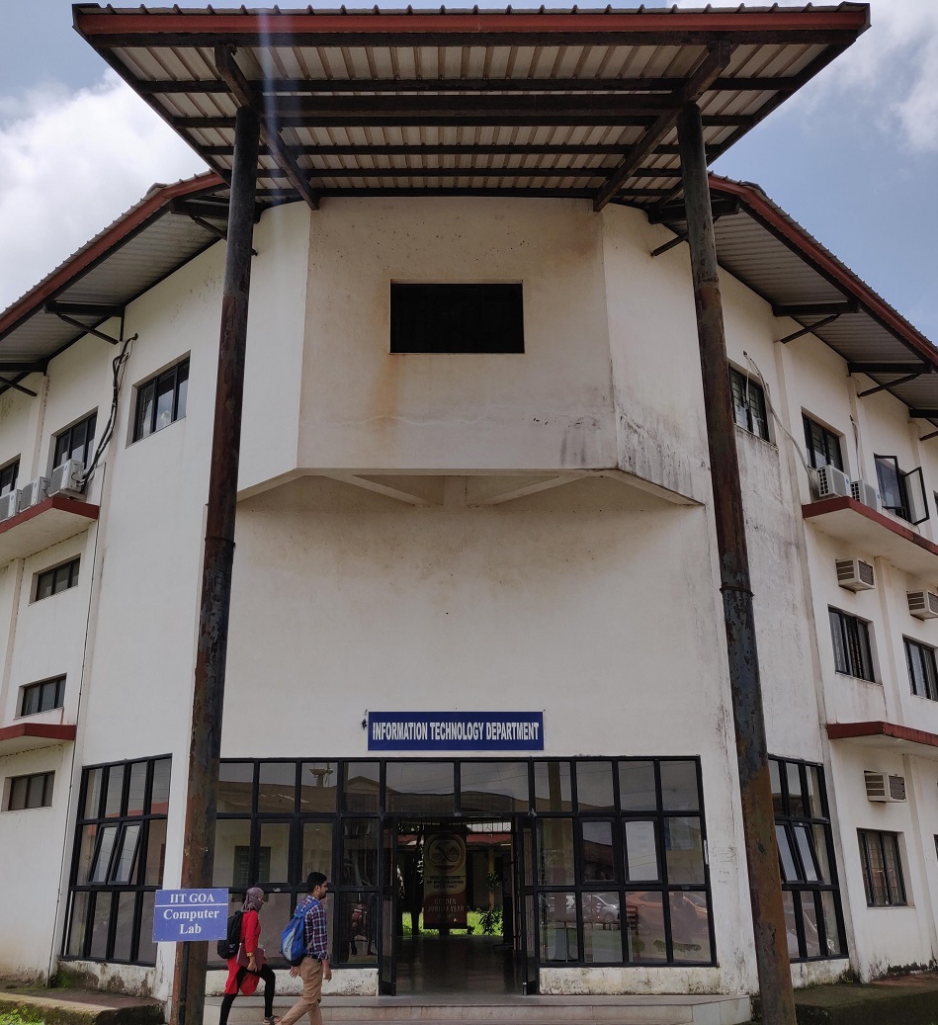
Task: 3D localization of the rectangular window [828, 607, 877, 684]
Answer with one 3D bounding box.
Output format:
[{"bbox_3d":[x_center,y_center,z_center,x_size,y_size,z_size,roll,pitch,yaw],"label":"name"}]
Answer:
[{"bbox_3d":[7.274,2.547,18.725,1.761,1.263,0.120,19,-28,-41],"label":"rectangular window"}]

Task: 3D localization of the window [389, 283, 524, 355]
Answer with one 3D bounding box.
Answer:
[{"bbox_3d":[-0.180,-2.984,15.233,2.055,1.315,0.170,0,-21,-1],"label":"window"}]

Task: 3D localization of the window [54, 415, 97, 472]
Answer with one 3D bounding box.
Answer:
[{"bbox_3d":[-7.574,-1.154,18.979,1.739,1.221,0.150,-18,-27,39],"label":"window"}]

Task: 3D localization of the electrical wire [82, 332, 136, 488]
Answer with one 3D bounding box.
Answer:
[{"bbox_3d":[-6.877,-1.954,18.704,1.060,3.100,0.300,-18,-27,38],"label":"electrical wire"}]

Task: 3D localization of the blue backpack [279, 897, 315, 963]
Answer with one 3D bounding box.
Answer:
[{"bbox_3d":[-1.623,3.968,9.348,0.270,0.510,0.320,8,-20,3],"label":"blue backpack"}]

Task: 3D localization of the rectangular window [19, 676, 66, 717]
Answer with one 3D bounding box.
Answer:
[{"bbox_3d":[-7.770,3.394,18.056,1.746,0.610,0.120,-18,-27,38],"label":"rectangular window"}]

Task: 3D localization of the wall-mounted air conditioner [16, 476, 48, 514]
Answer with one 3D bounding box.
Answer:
[{"bbox_3d":[-8.258,-0.307,18.836,0.743,0.537,0.261,-18,-27,38],"label":"wall-mounted air conditioner"}]

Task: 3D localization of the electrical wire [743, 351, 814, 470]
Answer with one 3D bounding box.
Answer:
[{"bbox_3d":[5.267,-1.696,16.693,1.857,1.663,0.140,19,-27,-40],"label":"electrical wire"}]

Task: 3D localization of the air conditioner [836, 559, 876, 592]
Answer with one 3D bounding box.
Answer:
[{"bbox_3d":[7.067,1.165,18.002,0.650,0.435,0.400,19,-28,-40],"label":"air conditioner"}]

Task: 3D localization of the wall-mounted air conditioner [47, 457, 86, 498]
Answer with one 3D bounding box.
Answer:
[{"bbox_3d":[-7.395,-0.587,18.157,0.685,0.555,0.268,-18,-27,38],"label":"wall-mounted air conditioner"}]

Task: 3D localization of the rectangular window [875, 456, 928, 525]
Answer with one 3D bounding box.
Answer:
[{"bbox_3d":[8.598,-0.442,19.551,1.597,1.163,0.472,19,-27,-40],"label":"rectangular window"}]

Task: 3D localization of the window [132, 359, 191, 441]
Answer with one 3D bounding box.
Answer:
[{"bbox_3d":[-5.300,-1.893,17.073,1.871,1.245,0.150,-18,-27,39],"label":"window"}]

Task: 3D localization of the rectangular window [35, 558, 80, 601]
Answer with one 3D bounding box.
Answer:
[{"bbox_3d":[-7.892,1.351,18.952,1.792,0.595,0.120,-18,-27,38],"label":"rectangular window"}]

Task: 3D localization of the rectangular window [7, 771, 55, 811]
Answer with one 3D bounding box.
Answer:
[{"bbox_3d":[-7.545,4.846,17.095,1.832,0.583,0.160,-18,-27,38],"label":"rectangular window"}]

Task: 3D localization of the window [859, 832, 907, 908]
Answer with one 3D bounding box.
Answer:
[{"bbox_3d":[7.042,6.080,16.839,1.804,1.232,0.160,19,-28,-41],"label":"window"}]

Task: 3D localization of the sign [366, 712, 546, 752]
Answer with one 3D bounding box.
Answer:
[{"bbox_3d":[-0.191,3.275,14.771,2.622,0.569,0.050,0,-21,-1],"label":"sign"}]

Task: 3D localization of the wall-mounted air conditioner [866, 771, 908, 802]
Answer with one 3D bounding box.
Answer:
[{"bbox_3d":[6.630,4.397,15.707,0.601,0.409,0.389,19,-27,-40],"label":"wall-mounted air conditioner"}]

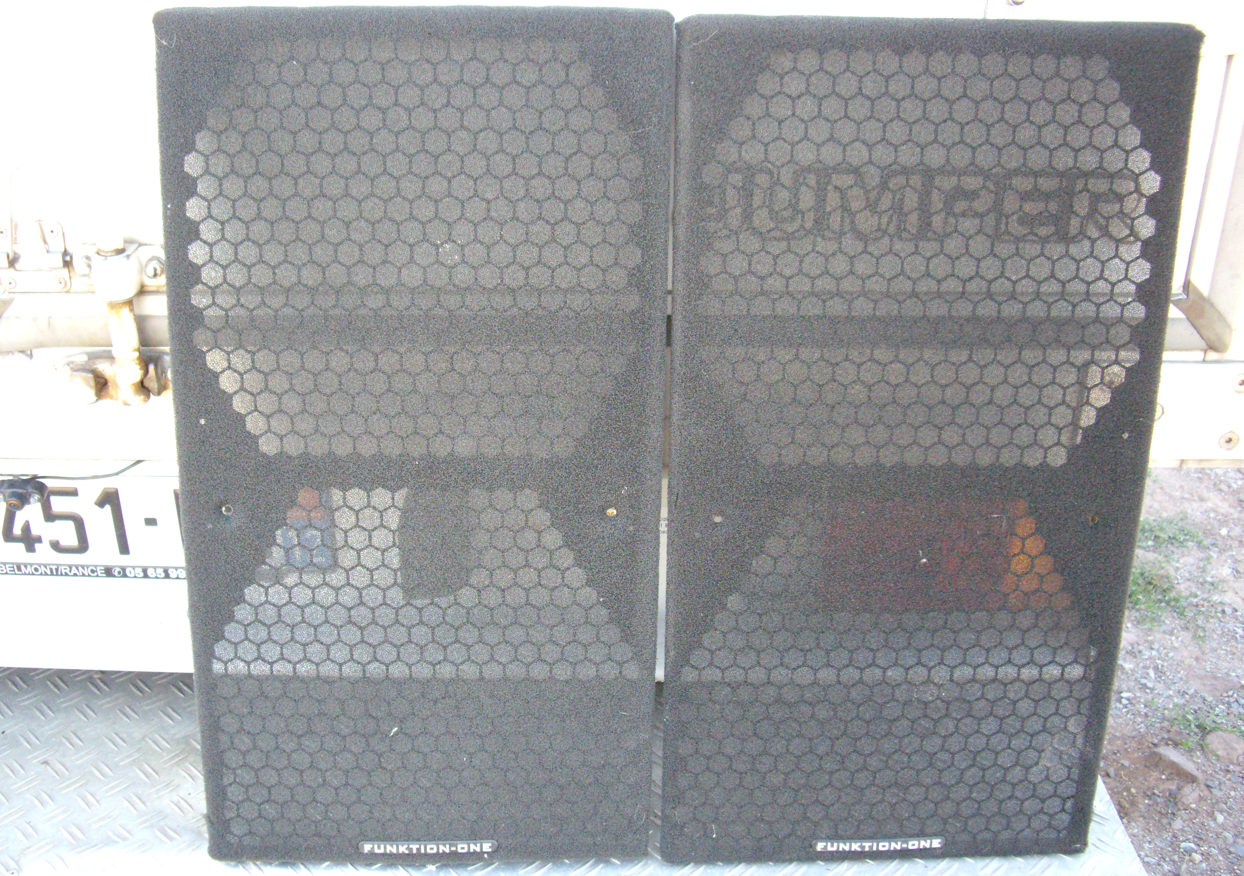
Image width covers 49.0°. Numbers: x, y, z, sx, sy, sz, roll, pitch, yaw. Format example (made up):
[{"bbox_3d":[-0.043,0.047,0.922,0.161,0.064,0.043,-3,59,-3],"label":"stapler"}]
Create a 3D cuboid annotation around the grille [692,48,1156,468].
[{"bbox_3d":[0.238,-0.132,1.057,0.362,0.334,0.020,0,19,-1],"label":"grille"}]

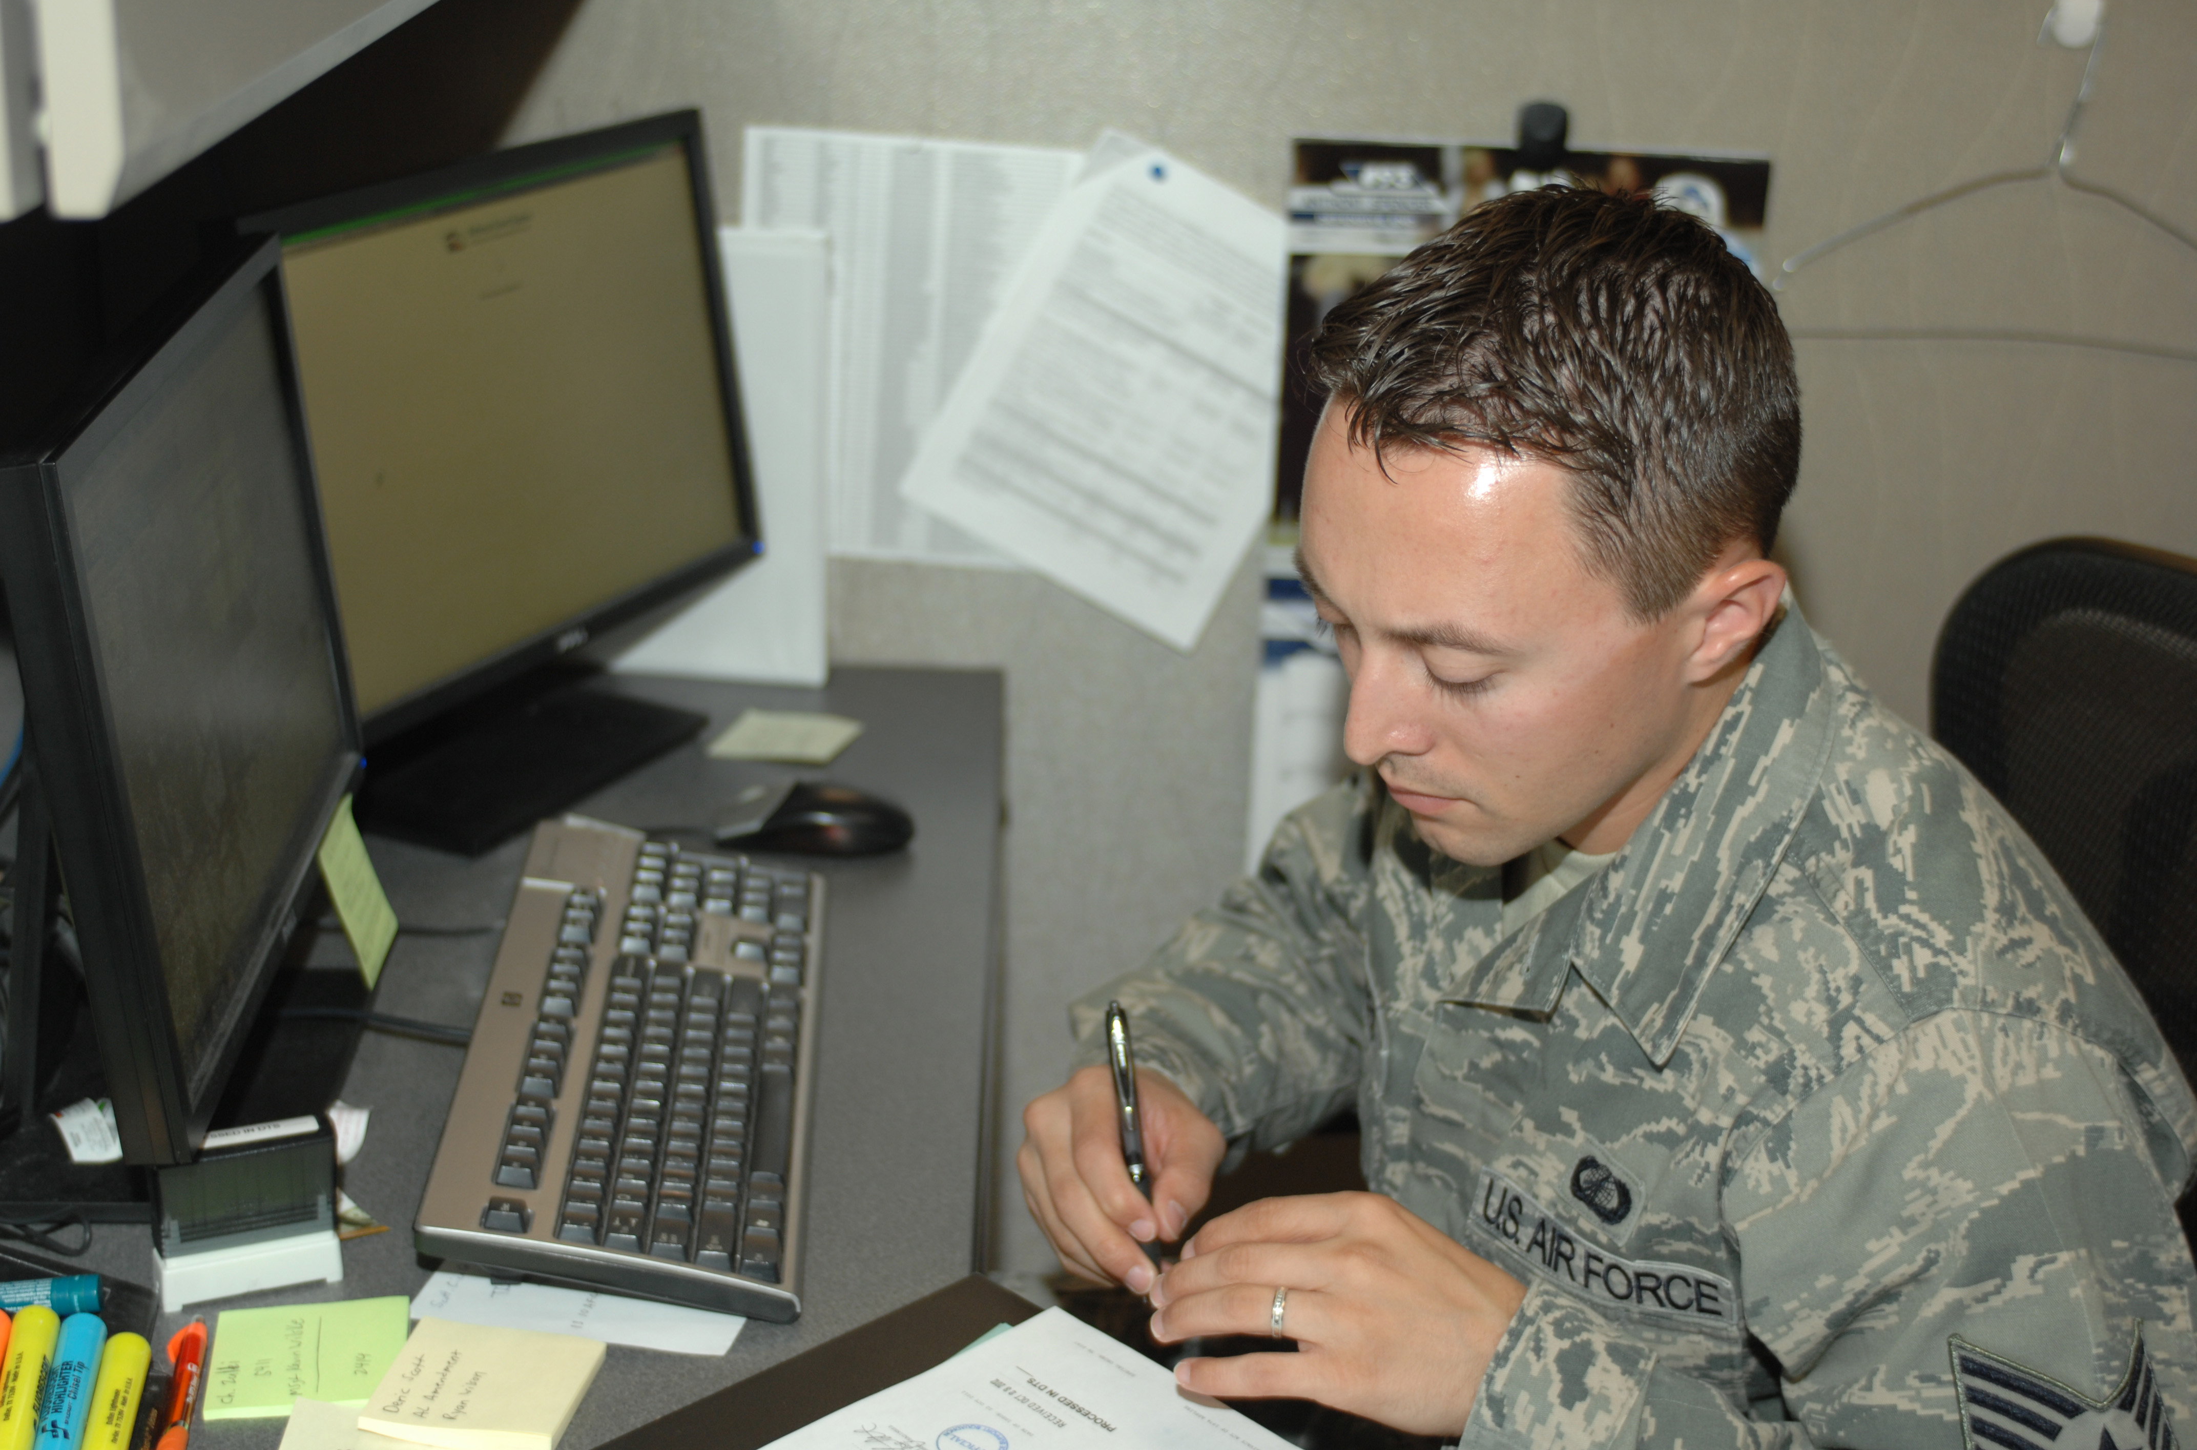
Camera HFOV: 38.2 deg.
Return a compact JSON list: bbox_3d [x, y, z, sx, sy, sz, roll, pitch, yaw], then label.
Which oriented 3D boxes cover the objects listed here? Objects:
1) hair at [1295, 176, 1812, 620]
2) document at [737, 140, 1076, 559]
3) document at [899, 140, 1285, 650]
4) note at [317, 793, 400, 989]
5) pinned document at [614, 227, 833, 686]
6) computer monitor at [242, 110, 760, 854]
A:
[{"bbox_3d":[0.173,-0.119,1.180,0.195,0.167,0.160,-28,30,-18],"label":"hair"},{"bbox_3d":[-0.126,-0.240,2.062,0.216,0.279,0.005,4,20,-2],"label":"document"},{"bbox_3d":[0.034,-0.215,2.069,0.216,0.279,0.008,28,17,-10],"label":"document"},{"bbox_3d":[-0.373,0.084,1.603,0.006,0.076,0.076,-14,22,4],"label":"note"},{"bbox_3d":[-0.295,-0.174,2.063,0.240,0.292,0.030,3,20,2],"label":"pinned document"},{"bbox_3d":[-0.362,-0.153,1.877,0.170,0.375,0.444,11,21,22],"label":"computer monitor"}]

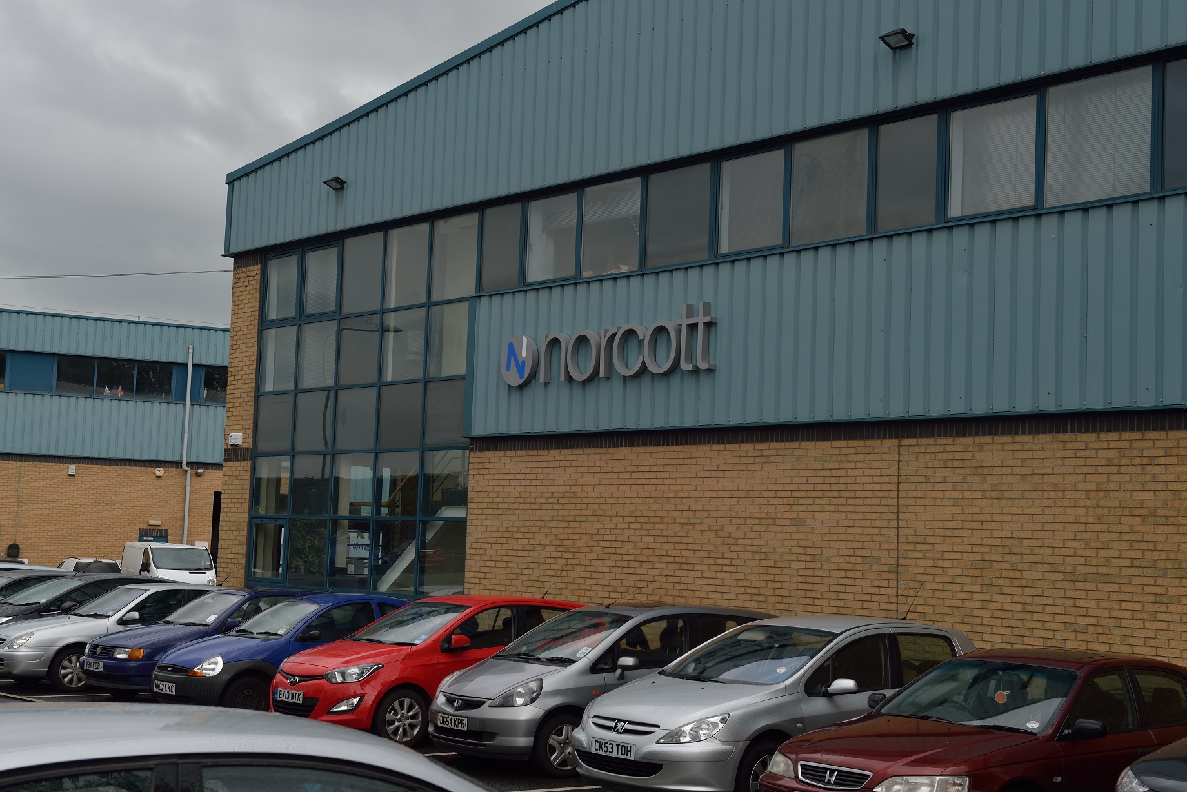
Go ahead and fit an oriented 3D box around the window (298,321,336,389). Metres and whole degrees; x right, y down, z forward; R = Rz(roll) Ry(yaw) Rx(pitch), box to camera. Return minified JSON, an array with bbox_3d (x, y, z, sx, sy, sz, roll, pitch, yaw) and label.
[{"bbox_3d":[-4.193,-0.613,26.081,0.100,0.998,1.070,5,-6,-40],"label":"window"}]

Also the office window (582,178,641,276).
[{"bbox_3d":[0.212,-2.082,21.157,0.090,1.120,1.070,6,-6,-39],"label":"office window"}]

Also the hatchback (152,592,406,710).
[{"bbox_3d":[-3.346,3.038,20.290,3.640,1.390,1.680,5,-6,-39],"label":"hatchback"}]

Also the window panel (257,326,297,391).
[{"bbox_3d":[-5.065,-0.579,27.443,0.090,1.020,1.120,6,-6,-39],"label":"window panel"}]

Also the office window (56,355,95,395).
[{"bbox_3d":[-16.313,-0.640,54.029,1.090,1.167,0.100,4,-5,-27],"label":"office window"}]

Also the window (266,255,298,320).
[{"bbox_3d":[-5.005,-1.746,27.521,0.090,1.000,0.980,6,-6,-39],"label":"window"}]

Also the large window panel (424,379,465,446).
[{"bbox_3d":[-2.009,0.240,23.399,0.100,0.910,0.994,5,-6,-40],"label":"large window panel"}]

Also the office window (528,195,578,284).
[{"bbox_3d":[-0.537,-2.043,22.118,0.100,1.047,0.965,6,-6,-40],"label":"office window"}]

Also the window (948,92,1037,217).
[{"bbox_3d":[3.932,-2.359,16.938,0.100,1.043,0.989,6,-6,-40],"label":"window"}]

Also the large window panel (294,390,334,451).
[{"bbox_3d":[-4.316,0.383,26.415,0.090,0.930,1.110,6,-6,-39],"label":"large window panel"}]

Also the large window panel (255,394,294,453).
[{"bbox_3d":[-5.098,0.442,27.351,0.090,0.930,1.140,6,-6,-39],"label":"large window panel"}]

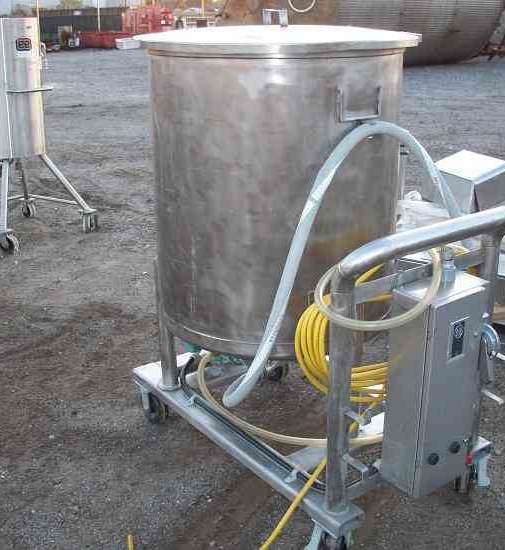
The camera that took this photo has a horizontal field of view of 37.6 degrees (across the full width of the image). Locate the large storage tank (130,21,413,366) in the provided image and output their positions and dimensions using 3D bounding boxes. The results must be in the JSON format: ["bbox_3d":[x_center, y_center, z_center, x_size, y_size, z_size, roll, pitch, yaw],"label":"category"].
[{"bbox_3d":[0.086,-0.349,2.672,0.970,1.030,0.970,0,19,0],"label":"large storage tank"}]

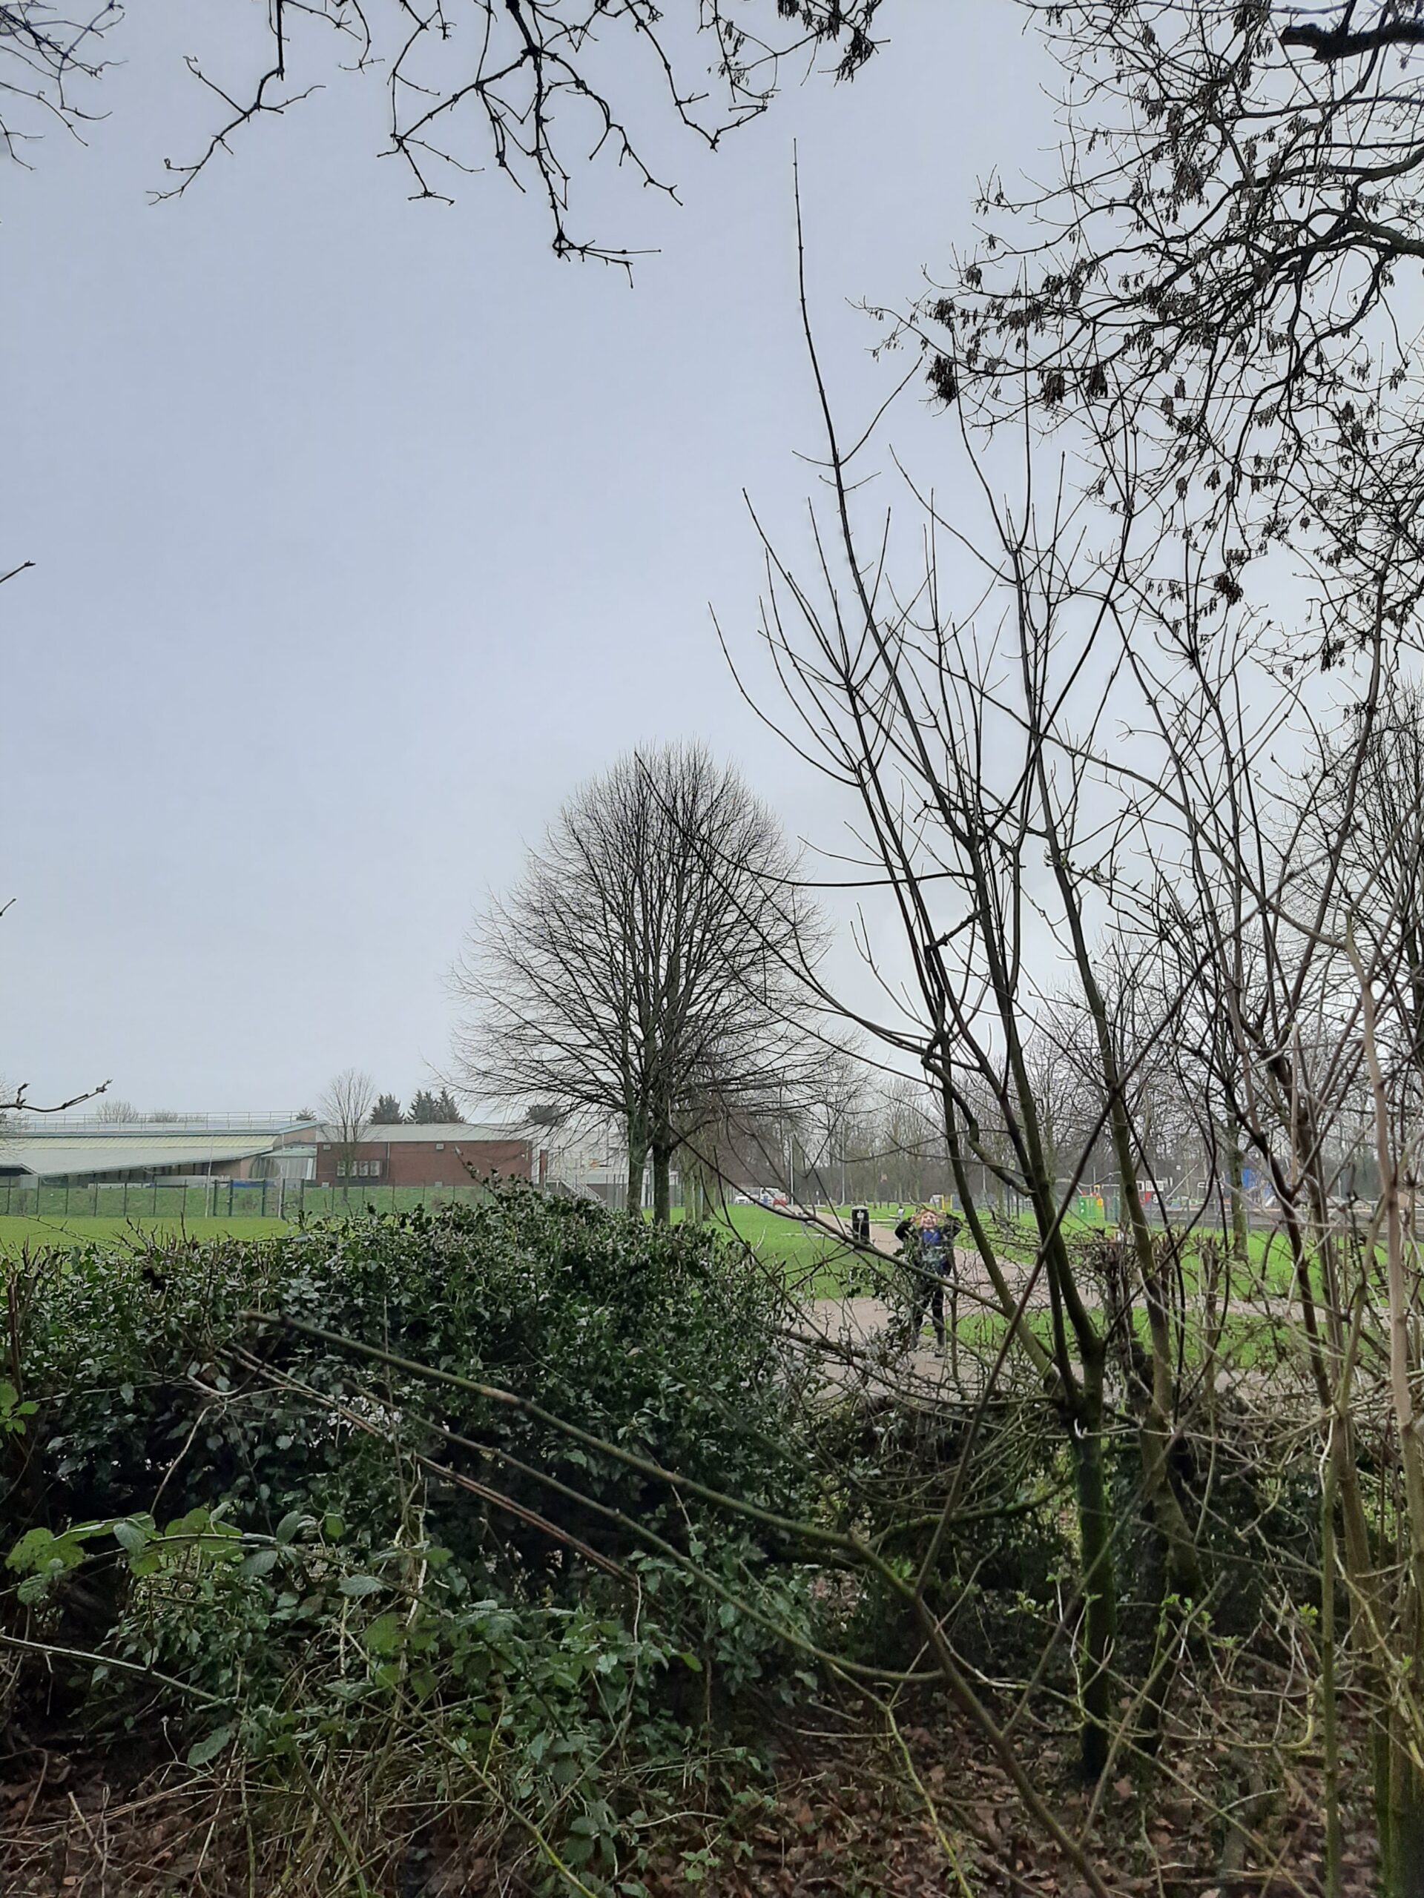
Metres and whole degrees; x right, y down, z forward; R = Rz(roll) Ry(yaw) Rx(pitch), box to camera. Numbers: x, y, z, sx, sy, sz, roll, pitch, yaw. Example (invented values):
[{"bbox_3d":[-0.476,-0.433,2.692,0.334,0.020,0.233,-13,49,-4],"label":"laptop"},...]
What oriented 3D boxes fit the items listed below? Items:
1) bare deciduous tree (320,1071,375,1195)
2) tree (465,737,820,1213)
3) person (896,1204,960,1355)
[{"bbox_3d":[-25.782,13.042,105.280,3.902,9.321,3.902,0,-9,0],"label":"bare deciduous tree"},{"bbox_3d":[-2.551,1.165,52.509,13.148,17.751,12.600,0,-9,0],"label":"tree"},{"bbox_3d":[2.094,3.225,14.367,0.604,1.406,0.380,-1,-9,6],"label":"person"}]

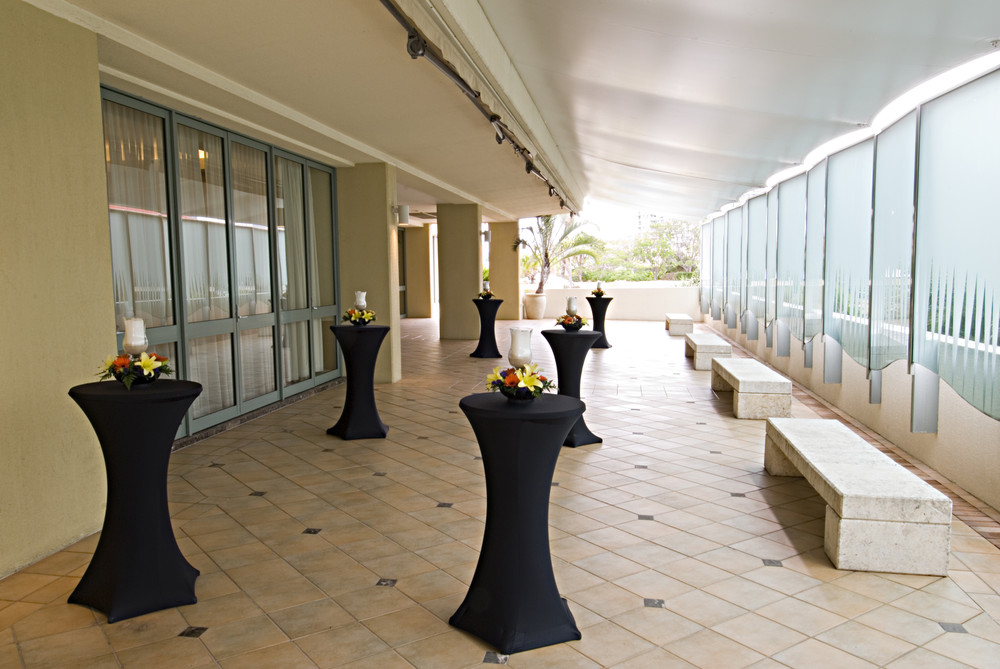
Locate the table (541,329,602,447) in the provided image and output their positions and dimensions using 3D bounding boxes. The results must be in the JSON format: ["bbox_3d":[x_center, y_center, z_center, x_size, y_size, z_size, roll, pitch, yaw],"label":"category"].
[{"bbox_3d":[0.719,0.524,7.629,0.630,1.100,0.630,0,5,0],"label":"table"}]

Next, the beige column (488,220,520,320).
[{"bbox_3d":[0.158,-2.096,24.700,0.972,3.211,0.524,0,5,9],"label":"beige column"}]

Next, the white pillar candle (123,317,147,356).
[{"bbox_3d":[-1.895,0.018,3.905,0.118,0.205,0.118,0,5,9],"label":"white pillar candle"}]

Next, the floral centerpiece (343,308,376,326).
[{"bbox_3d":[-1.456,-0.150,7.794,0.345,0.180,0.335,0,5,0],"label":"floral centerpiece"}]

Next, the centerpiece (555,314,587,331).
[{"bbox_3d":[0.699,-0.114,7.264,0.314,0.160,0.314,0,5,9],"label":"centerpiece"}]

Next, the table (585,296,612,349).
[{"bbox_3d":[2.095,-0.277,15.791,0.625,1.095,0.625,0,5,9],"label":"table"}]

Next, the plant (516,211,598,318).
[{"bbox_3d":[1.867,-2.333,24.315,2.752,3.700,2.615,0,5,9],"label":"plant"}]

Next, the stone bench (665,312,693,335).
[{"bbox_3d":[4.915,-0.269,20.600,0.580,0.445,2.150,1,5,9],"label":"stone bench"}]

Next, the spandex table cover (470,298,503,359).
[{"bbox_3d":[-0.228,-0.128,14.497,0.625,1.095,0.625,0,5,9],"label":"spandex table cover"}]

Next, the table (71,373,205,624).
[{"bbox_3d":[-1.885,0.830,3.919,0.625,1.095,0.625,0,5,9],"label":"table"}]

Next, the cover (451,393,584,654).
[{"bbox_3d":[0.105,0.870,3.675,0.630,1.100,0.630,0,5,0],"label":"cover"}]

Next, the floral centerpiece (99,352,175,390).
[{"bbox_3d":[-1.893,0.183,3.905,0.345,0.168,0.345,0,5,9],"label":"floral centerpiece"}]

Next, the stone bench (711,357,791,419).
[{"bbox_3d":[3.234,0.673,9.822,0.580,0.450,2.220,1,5,8],"label":"stone bench"}]

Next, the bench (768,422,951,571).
[{"bbox_3d":[2.450,1.059,5.432,0.580,0.450,2.260,1,5,9],"label":"bench"}]

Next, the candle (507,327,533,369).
[{"bbox_3d":[0.096,0.071,3.511,0.117,0.203,0.117,0,5,9],"label":"candle"}]

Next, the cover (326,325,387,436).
[{"bbox_3d":[-1.456,0.487,7.850,0.630,1.100,0.630,0,5,0],"label":"cover"}]

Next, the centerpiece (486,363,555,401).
[{"bbox_3d":[0.104,0.235,3.619,0.335,0.175,0.325,0,5,0],"label":"centerpiece"}]

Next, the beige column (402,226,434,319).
[{"bbox_3d":[-2.854,-2.212,26.537,0.946,3.211,0.524,0,5,9],"label":"beige column"}]

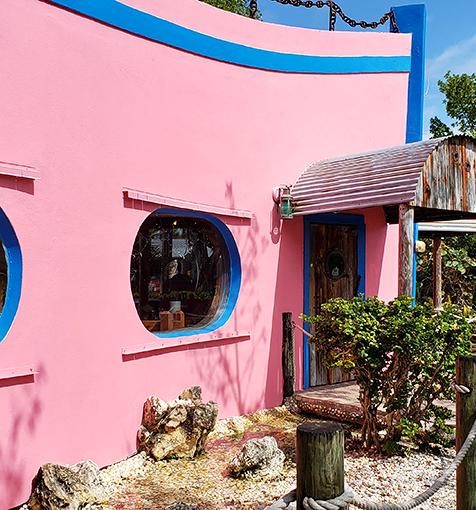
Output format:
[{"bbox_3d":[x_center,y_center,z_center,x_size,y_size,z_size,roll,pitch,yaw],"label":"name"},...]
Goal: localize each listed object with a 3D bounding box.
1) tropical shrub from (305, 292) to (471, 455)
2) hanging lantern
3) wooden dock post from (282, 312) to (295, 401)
[{"bbox_3d":[1.308,1.053,4.500,1.420,1.340,1.150,1,-2,16],"label":"tropical shrub"},{"bbox_3d":[0.534,-0.621,5.930,0.155,0.380,0.240,3,-2,-41],"label":"hanging lantern"},{"bbox_3d":[0.573,1.163,5.850,0.120,0.980,0.120,2,-1,0],"label":"wooden dock post"}]

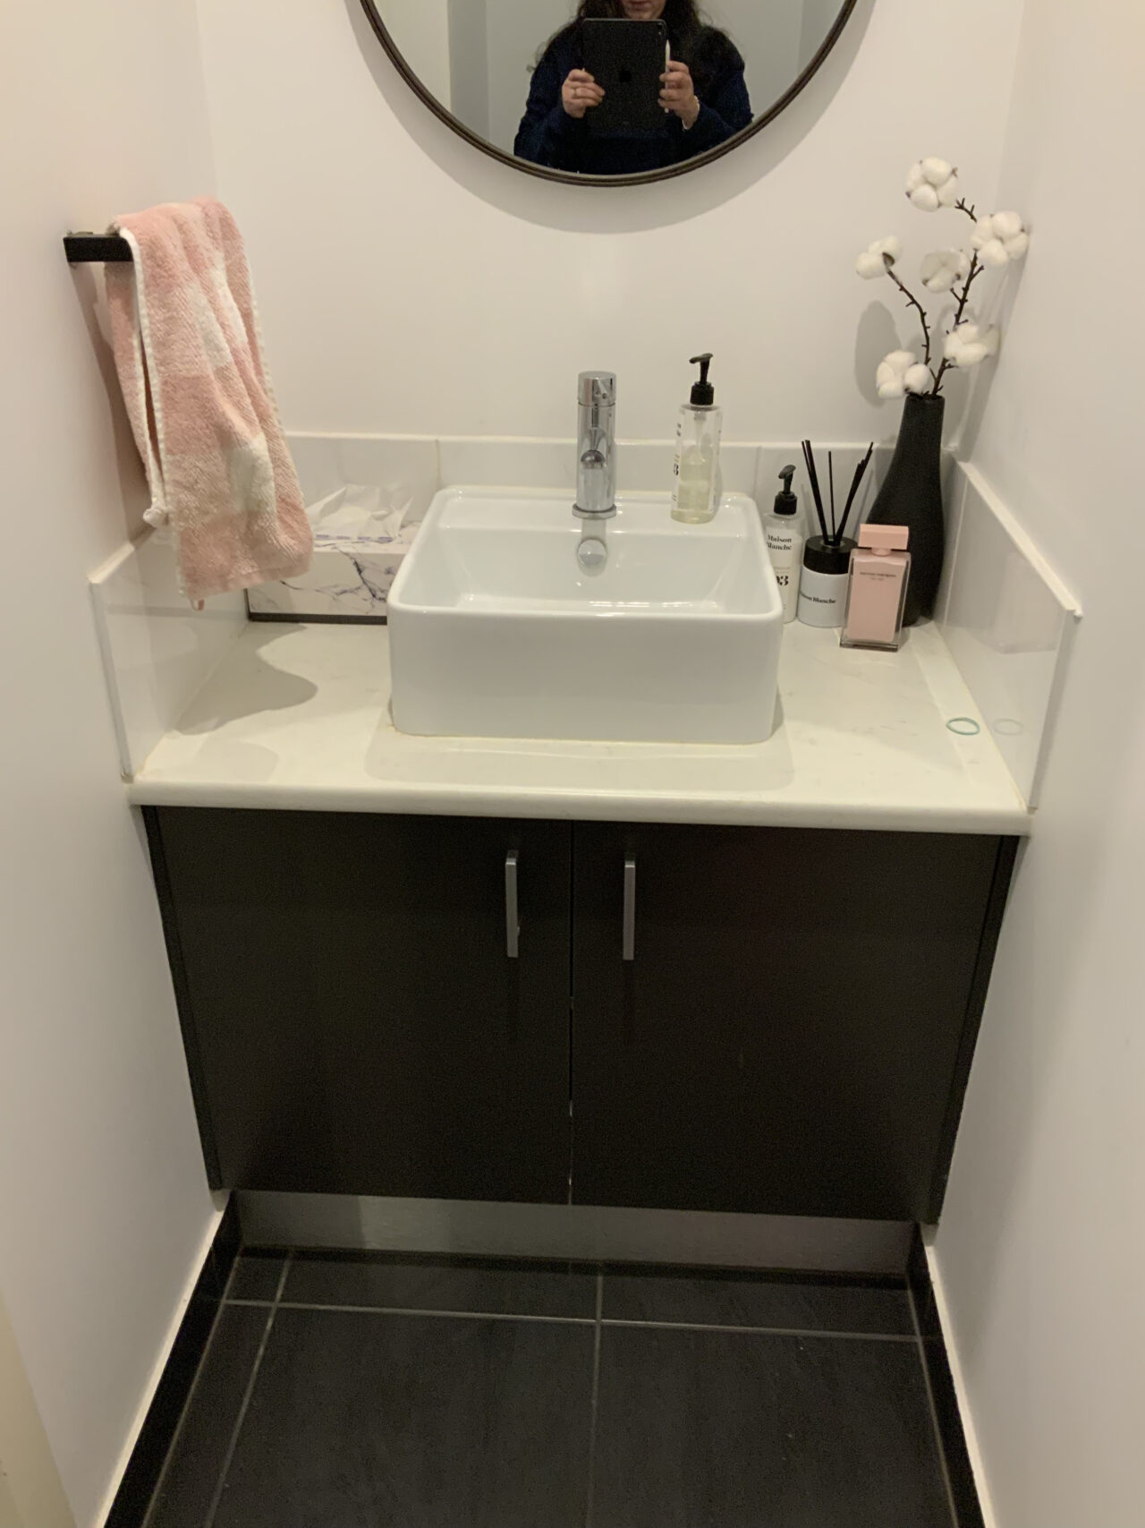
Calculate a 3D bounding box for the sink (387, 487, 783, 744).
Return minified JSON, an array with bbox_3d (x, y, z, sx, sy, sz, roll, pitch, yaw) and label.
[{"bbox_3d":[0.018,-0.182,1.462,0.402,0.139,0.410,2,29,2],"label":"sink"}]

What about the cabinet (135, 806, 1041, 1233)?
[{"bbox_3d":[0.013,0.159,1.596,0.856,0.528,0.530,2,29,2],"label":"cabinet"}]

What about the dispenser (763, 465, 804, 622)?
[{"bbox_3d":[0.258,-0.270,1.574,0.051,0.188,0.053,13,31,21],"label":"dispenser"}]

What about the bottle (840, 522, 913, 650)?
[{"bbox_3d":[0.358,-0.206,1.510,0.068,0.141,0.034,6,30,10],"label":"bottle"}]

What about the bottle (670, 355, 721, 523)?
[{"bbox_3d":[0.148,-0.381,1.501,0.052,0.188,0.052,-25,38,-38],"label":"bottle"}]

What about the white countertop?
[{"bbox_3d":[0.015,-0.084,1.458,0.868,0.031,0.535,2,29,2],"label":"white countertop"}]

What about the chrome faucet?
[{"bbox_3d":[0.025,-0.357,1.479,0.053,0.166,0.130,2,29,2],"label":"chrome faucet"}]

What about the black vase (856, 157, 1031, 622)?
[{"bbox_3d":[0.388,-0.398,1.459,0.155,0.525,0.155,2,29,2],"label":"black vase"}]

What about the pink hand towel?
[{"bbox_3d":[-0.347,-0.364,1.276,0.115,0.360,0.310,2,29,2],"label":"pink hand towel"}]

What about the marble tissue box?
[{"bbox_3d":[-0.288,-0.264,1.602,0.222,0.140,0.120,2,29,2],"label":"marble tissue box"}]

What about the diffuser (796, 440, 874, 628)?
[{"bbox_3d":[0.314,-0.282,1.560,0.078,0.224,0.072,0,29,0],"label":"diffuser"}]

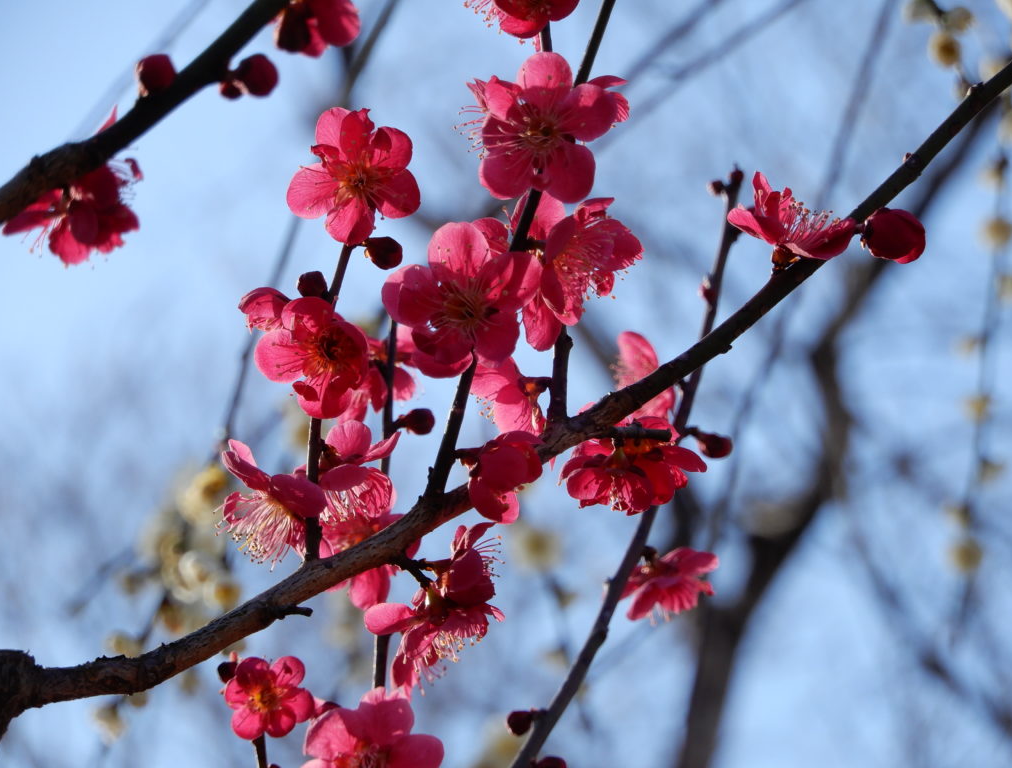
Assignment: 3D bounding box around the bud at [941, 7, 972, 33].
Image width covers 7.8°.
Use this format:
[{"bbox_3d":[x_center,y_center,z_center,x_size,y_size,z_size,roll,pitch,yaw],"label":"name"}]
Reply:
[{"bbox_3d":[0.125,-0.101,2.050,0.009,0.007,0.007,18,0,0],"label":"bud"}]

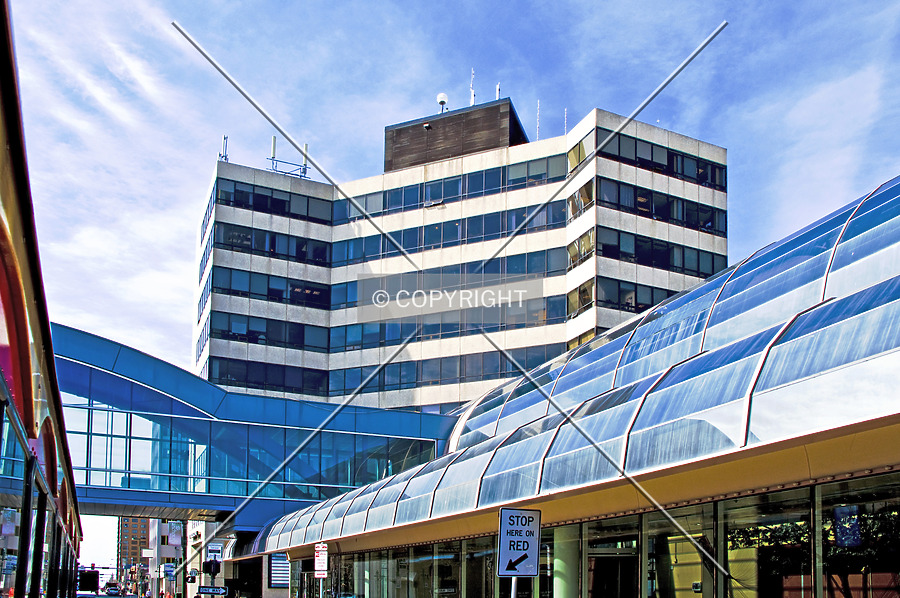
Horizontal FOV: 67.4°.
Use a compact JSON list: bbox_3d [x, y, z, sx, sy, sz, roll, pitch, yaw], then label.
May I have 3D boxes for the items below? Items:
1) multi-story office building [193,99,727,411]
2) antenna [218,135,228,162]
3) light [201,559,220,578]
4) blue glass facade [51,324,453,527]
[{"bbox_3d":[0.742,6.477,66.682,46.000,42.000,24.000,0,-21,0],"label":"multi-story office building"},{"bbox_3d":[-18.811,-12.499,56.000,0.700,2.300,0.400,3,-6,-20],"label":"antenna"},{"bbox_3d":[-7.605,8.577,21.500,0.560,0.580,0.400,4,-7,-28],"label":"light"},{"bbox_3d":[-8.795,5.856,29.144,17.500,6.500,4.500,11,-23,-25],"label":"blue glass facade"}]

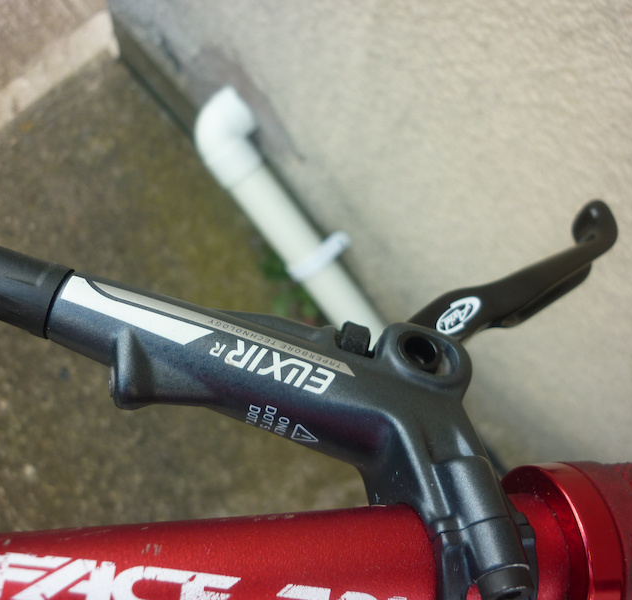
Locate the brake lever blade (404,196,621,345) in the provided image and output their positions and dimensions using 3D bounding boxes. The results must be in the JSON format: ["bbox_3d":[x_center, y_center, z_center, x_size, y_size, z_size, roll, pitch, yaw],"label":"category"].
[{"bbox_3d":[0.047,-0.002,0.178,0.082,0.013,0.017,-29,67,-32],"label":"brake lever blade"}]

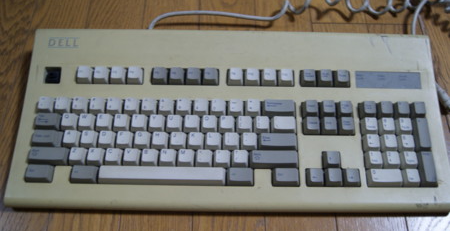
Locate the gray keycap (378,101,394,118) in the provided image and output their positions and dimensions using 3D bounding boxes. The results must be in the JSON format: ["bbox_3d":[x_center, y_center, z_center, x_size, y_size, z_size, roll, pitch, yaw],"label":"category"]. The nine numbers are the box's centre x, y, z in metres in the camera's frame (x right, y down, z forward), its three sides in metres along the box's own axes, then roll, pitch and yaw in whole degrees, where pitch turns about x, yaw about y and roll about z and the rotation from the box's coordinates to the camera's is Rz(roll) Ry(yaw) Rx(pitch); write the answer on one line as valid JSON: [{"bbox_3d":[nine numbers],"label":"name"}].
[{"bbox_3d":[0.177,-0.006,0.456,0.018,0.011,0.018,1,69,-1],"label":"gray keycap"}]

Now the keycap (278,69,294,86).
[{"bbox_3d":[0.068,-0.044,0.472,0.018,0.011,0.018,1,69,-1],"label":"keycap"}]

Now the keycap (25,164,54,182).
[{"bbox_3d":[-0.193,0.060,0.428,0.028,0.010,0.018,1,69,-1],"label":"keycap"}]

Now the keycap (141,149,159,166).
[{"bbox_3d":[-0.079,0.044,0.435,0.018,0.008,0.018,1,69,-1],"label":"keycap"}]

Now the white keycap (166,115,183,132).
[{"bbox_3d":[-0.056,0.009,0.449,0.018,0.009,0.018,1,69,-1],"label":"white keycap"}]

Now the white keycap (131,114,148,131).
[{"bbox_3d":[-0.094,0.007,0.450,0.018,0.009,0.018,1,69,-1],"label":"white keycap"}]

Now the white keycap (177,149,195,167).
[{"bbox_3d":[-0.041,0.044,0.436,0.018,0.009,0.018,1,70,-1],"label":"white keycap"}]

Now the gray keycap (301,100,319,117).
[{"bbox_3d":[0.094,-0.007,0.454,0.018,0.011,0.018,1,69,-1],"label":"gray keycap"}]

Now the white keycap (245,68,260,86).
[{"bbox_3d":[0.031,-0.044,0.468,0.018,0.011,0.018,1,68,-1],"label":"white keycap"}]

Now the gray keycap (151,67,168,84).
[{"bbox_3d":[-0.074,-0.046,0.469,0.018,0.009,0.018,1,69,-1],"label":"gray keycap"}]

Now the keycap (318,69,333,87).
[{"bbox_3d":[0.115,-0.043,0.468,0.018,0.010,0.018,1,69,-1],"label":"keycap"}]

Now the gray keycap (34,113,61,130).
[{"bbox_3d":[-0.191,0.007,0.445,0.028,0.009,0.018,1,69,-1],"label":"gray keycap"}]

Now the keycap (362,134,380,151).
[{"bbox_3d":[0.159,0.030,0.445,0.018,0.009,0.018,1,70,-1],"label":"keycap"}]

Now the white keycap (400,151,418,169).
[{"bbox_3d":[0.198,0.049,0.442,0.018,0.010,0.018,1,69,-1],"label":"white keycap"}]

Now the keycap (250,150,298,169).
[{"bbox_3d":[0.051,0.046,0.436,0.052,0.009,0.018,1,69,-1],"label":"keycap"}]

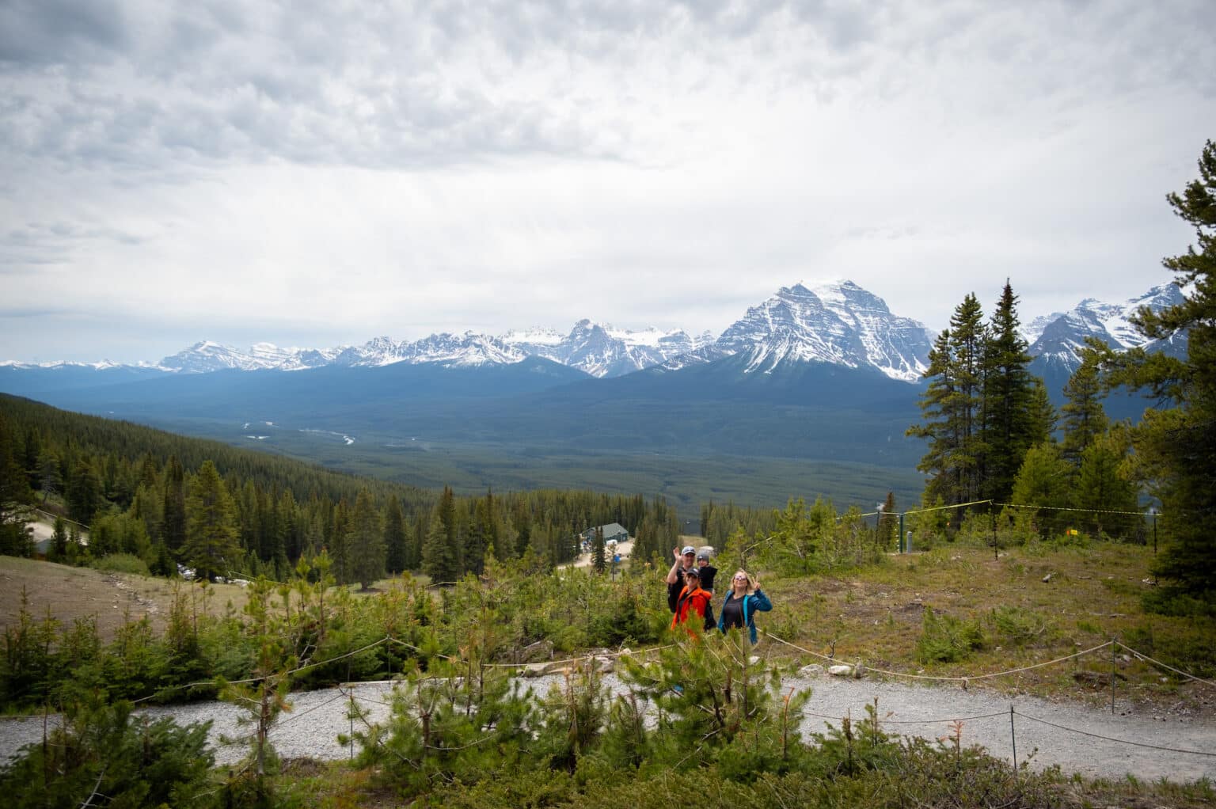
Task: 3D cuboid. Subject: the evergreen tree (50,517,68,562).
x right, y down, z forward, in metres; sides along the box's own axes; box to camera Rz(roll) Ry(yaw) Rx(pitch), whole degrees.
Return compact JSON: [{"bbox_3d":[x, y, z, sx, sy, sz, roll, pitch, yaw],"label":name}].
[{"bbox_3d":[-43.352,10.693,64.000,1.430,3.830,1.430,0,2,0],"label":"evergreen tree"}]

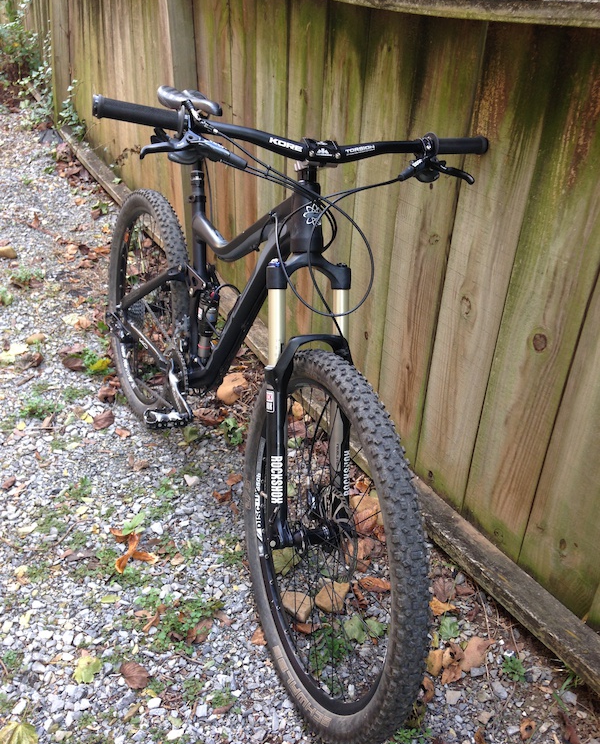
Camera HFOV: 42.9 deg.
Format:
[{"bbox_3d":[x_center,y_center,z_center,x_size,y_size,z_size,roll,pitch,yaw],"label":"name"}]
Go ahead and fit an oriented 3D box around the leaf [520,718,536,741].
[{"bbox_3d":[0.438,0.684,1.460,0.031,0.013,0.038,15,31,22],"label":"leaf"}]

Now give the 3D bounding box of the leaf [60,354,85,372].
[{"bbox_3d":[-0.825,-0.033,2.774,0.079,0.025,0.096,-11,32,-19],"label":"leaf"}]

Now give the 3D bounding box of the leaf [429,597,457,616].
[{"bbox_3d":[0.326,0.534,1.750,0.050,0.020,0.045,-10,31,-17],"label":"leaf"}]

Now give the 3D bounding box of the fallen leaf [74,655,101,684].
[{"bbox_3d":[-0.445,0.626,1.606,0.052,0.015,0.067,6,29,4],"label":"fallen leaf"}]

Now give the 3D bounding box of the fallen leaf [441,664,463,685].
[{"bbox_3d":[0.314,0.628,1.584,0.053,0.020,0.030,-16,34,-26],"label":"fallen leaf"}]

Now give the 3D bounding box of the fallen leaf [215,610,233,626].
[{"bbox_3d":[-0.169,0.543,1.680,0.046,0.013,0.027,25,36,36],"label":"fallen leaf"}]

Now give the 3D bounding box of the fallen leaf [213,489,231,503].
[{"bbox_3d":[-0.212,0.333,2.056,0.048,0.022,0.034,-1,29,-6],"label":"fallen leaf"}]

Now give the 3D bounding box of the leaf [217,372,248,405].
[{"bbox_3d":[-0.228,0.055,2.587,0.098,0.045,0.152,7,31,12],"label":"leaf"}]

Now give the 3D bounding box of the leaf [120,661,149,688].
[{"bbox_3d":[-0.348,0.635,1.604,0.042,0.014,0.071,-19,36,-35],"label":"leaf"}]

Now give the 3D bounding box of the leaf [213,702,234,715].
[{"bbox_3d":[-0.154,0.683,1.541,0.045,0.014,0.020,-10,32,-24],"label":"leaf"}]

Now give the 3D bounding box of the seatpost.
[{"bbox_3d":[-0.250,-0.372,1.904,0.036,0.285,0.036,-4,8,-28],"label":"seatpost"}]

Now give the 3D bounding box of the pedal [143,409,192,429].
[{"bbox_3d":[-0.305,0.105,1.745,0.094,0.030,0.078,-4,16,-27],"label":"pedal"}]

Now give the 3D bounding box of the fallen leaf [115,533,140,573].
[{"bbox_3d":[-0.416,0.435,1.845,0.042,0.030,0.115,8,29,10],"label":"fallen leaf"}]

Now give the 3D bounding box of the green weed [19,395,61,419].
[{"bbox_3d":[-0.825,0.108,2.414,0.130,0.038,0.090,-9,30,-19],"label":"green weed"}]

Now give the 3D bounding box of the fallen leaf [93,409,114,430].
[{"bbox_3d":[-0.629,0.155,2.443,0.059,0.020,0.083,26,39,38],"label":"fallen leaf"}]

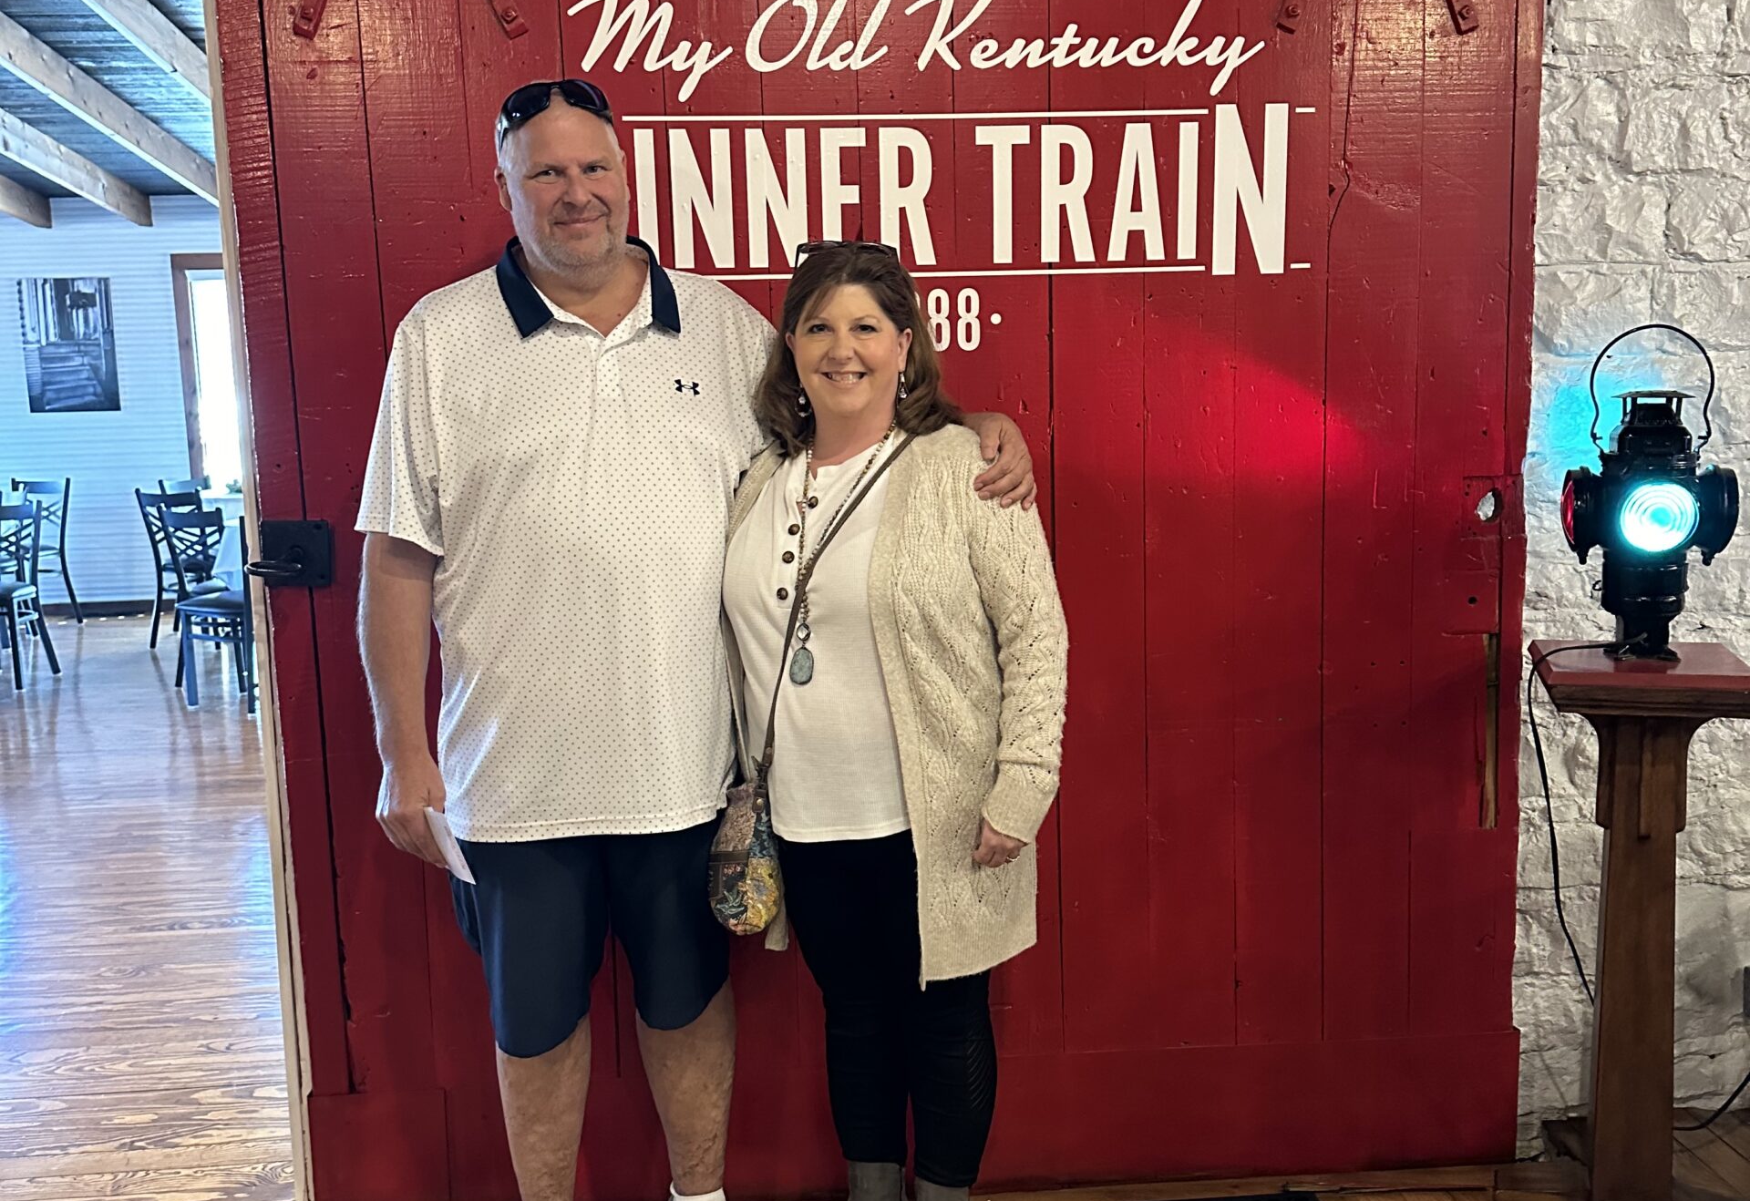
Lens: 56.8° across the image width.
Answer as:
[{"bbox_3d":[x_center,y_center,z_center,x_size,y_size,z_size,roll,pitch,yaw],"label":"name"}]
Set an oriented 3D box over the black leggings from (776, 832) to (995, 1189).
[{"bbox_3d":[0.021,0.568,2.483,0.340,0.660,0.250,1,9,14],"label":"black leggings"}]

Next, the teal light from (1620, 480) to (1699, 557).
[{"bbox_3d":[1.189,-0.129,2.470,0.122,0.115,0.070,1,9,15],"label":"teal light"}]

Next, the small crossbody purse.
[{"bbox_3d":[-0.086,0.117,2.342,0.280,0.700,0.220,1,9,14],"label":"small crossbody purse"}]

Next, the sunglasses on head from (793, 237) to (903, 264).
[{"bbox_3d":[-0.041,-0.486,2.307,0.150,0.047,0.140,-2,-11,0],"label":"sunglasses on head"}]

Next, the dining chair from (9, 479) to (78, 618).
[{"bbox_3d":[-5.112,-0.269,9.686,0.430,0.860,0.490,1,9,18],"label":"dining chair"}]

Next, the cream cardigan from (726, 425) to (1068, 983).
[{"bbox_3d":[0.034,0.141,2.431,0.480,0.830,0.320,0,9,12],"label":"cream cardigan"}]

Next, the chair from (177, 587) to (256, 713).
[{"bbox_3d":[-2.831,0.032,7.259,0.480,0.860,0.420,2,9,22],"label":"chair"}]

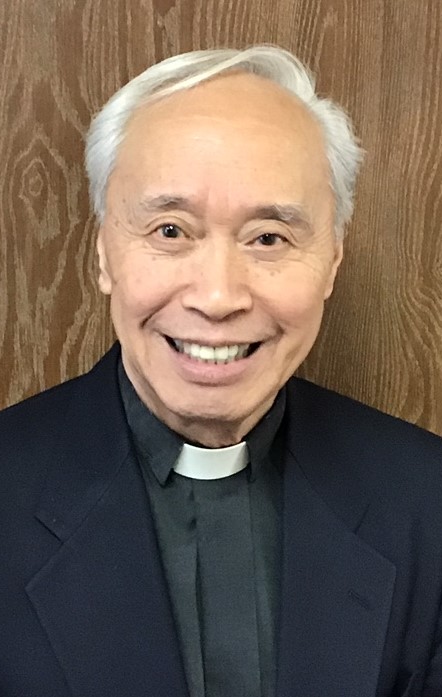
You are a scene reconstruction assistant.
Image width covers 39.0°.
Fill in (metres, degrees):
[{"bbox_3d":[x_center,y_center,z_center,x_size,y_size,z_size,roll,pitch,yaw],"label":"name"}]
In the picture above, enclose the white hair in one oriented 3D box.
[{"bbox_3d":[0.003,-0.150,0.508,0.208,0.170,0.185,4,11,-5],"label":"white hair"}]

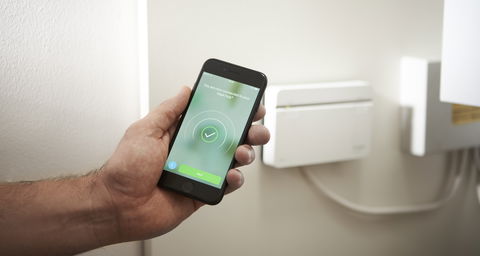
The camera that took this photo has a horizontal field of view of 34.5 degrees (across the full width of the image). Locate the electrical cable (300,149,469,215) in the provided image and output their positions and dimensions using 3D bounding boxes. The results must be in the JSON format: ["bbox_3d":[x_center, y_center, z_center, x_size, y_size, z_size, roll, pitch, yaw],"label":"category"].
[{"bbox_3d":[0.203,0.079,1.046,0.294,0.083,0.030,-5,9,-30],"label":"electrical cable"}]

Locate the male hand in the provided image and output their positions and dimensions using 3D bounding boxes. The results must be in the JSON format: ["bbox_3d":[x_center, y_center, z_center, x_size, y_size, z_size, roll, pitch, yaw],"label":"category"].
[{"bbox_3d":[-0.055,0.035,0.748,0.158,0.143,0.095,-1,-6,9],"label":"male hand"}]

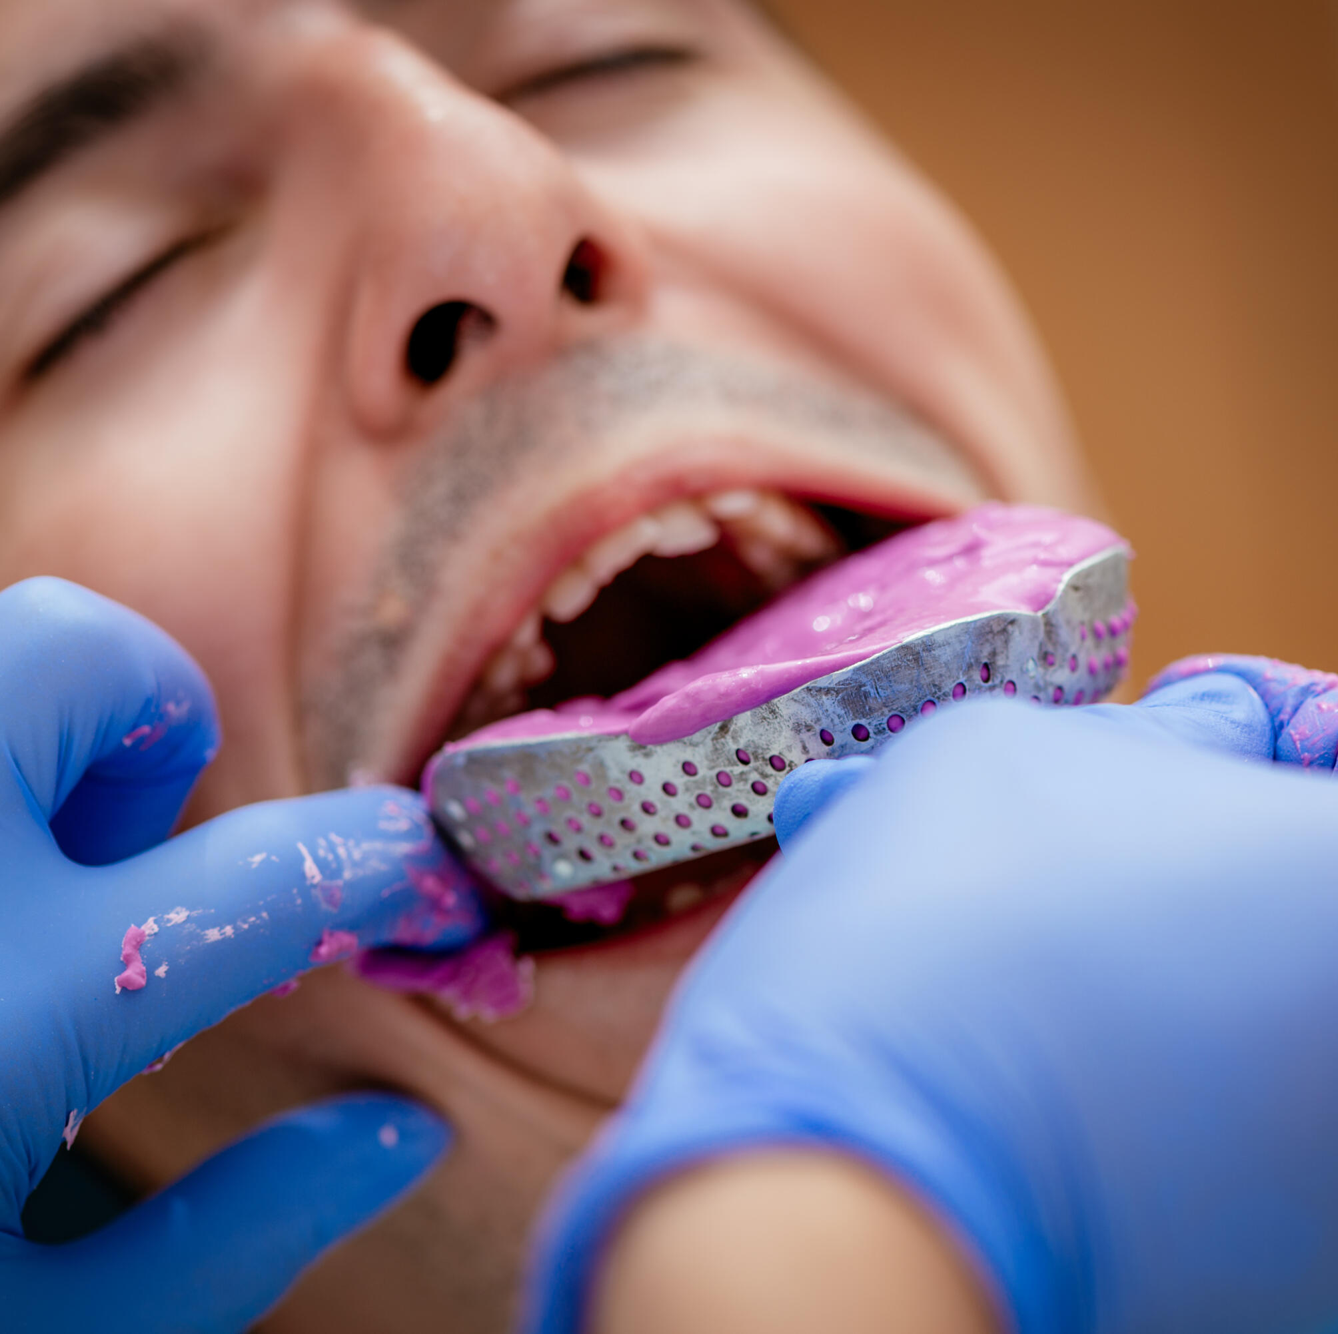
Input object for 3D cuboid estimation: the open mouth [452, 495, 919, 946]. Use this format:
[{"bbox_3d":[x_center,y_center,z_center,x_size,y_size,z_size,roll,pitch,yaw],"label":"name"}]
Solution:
[{"bbox_3d":[0.001,0.006,0.637,0.062,0.035,0.048,-26,65,-14],"label":"open mouth"}]

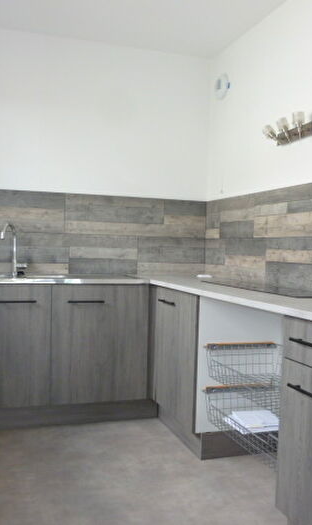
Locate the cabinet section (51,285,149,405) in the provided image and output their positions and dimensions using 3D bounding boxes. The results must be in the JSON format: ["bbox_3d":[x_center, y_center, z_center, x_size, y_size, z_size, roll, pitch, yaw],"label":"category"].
[{"bbox_3d":[-0.431,0.488,3.367,0.594,0.720,0.574,1,1,-19],"label":"cabinet section"}]

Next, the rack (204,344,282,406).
[{"bbox_3d":[0.579,0.530,2.337,0.435,0.182,0.735,1,2,-19],"label":"rack"}]

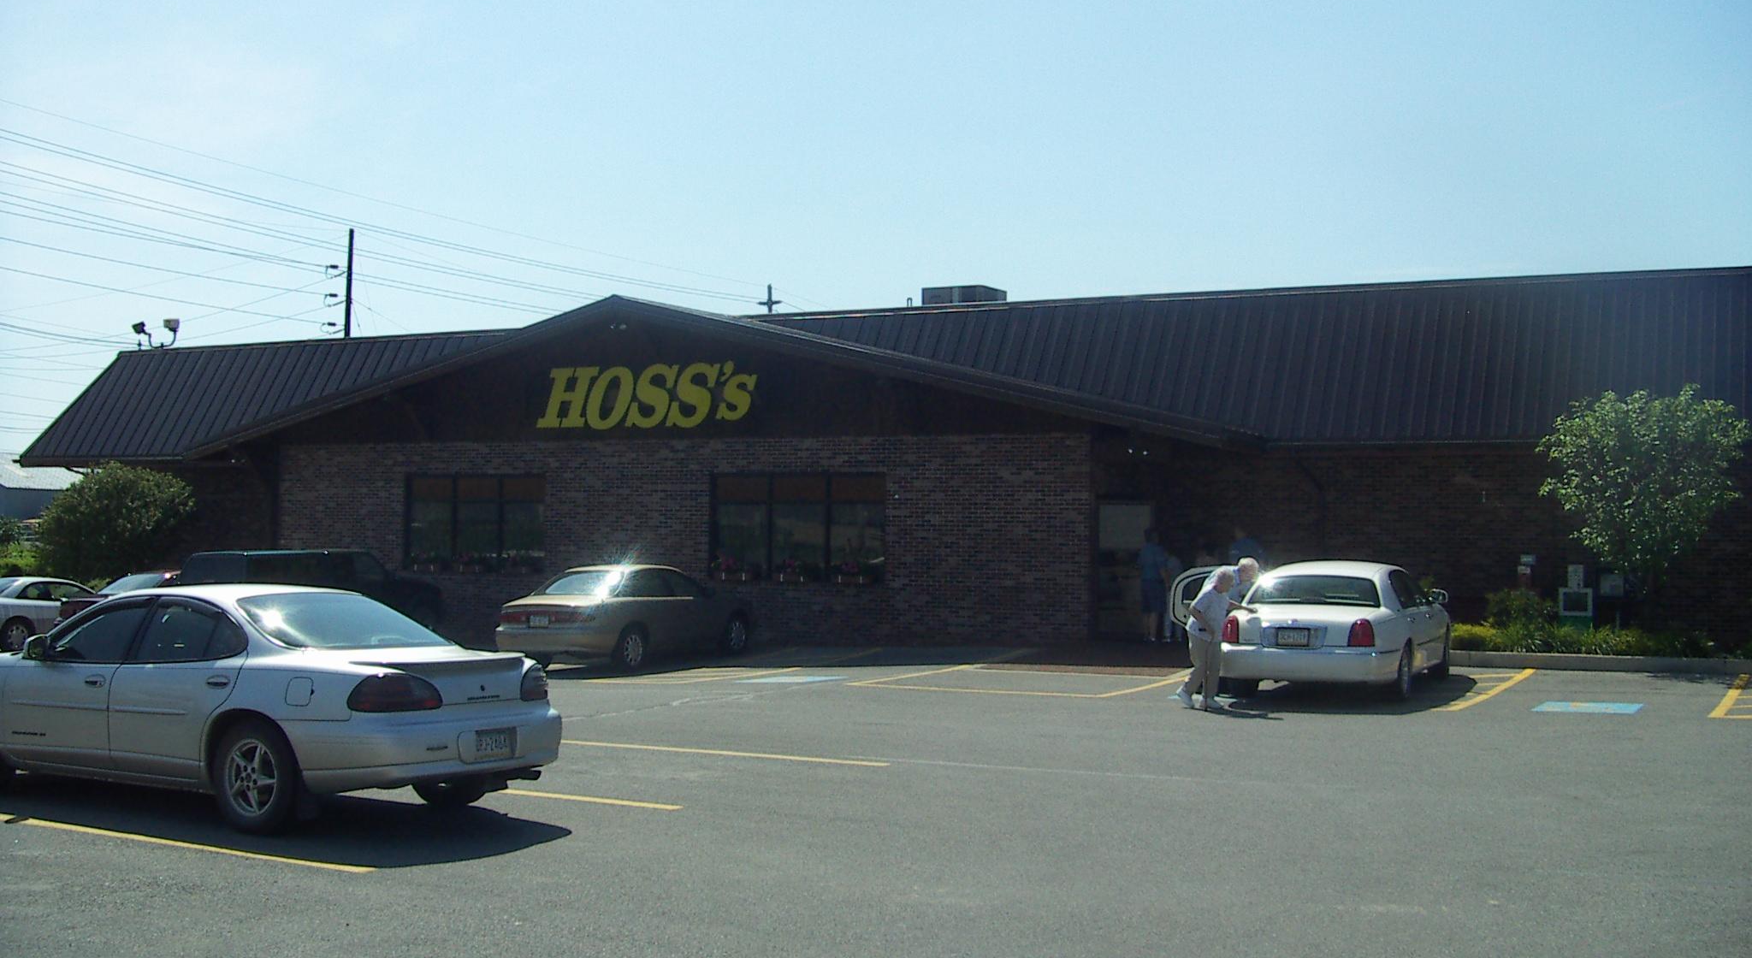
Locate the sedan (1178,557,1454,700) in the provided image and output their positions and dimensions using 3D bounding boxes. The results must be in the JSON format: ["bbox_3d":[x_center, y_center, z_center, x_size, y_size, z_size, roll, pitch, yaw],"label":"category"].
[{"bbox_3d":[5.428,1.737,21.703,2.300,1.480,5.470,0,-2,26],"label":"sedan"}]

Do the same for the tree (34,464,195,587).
[{"bbox_3d":[-16.039,1.068,38.257,3.300,2.800,3.100,1,-2,-17],"label":"tree"}]

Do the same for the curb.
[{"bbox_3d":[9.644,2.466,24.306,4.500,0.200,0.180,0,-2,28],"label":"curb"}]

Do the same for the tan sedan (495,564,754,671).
[{"bbox_3d":[-3.535,1.974,26.881,1.850,1.440,4.950,0,-2,26],"label":"tan sedan"}]

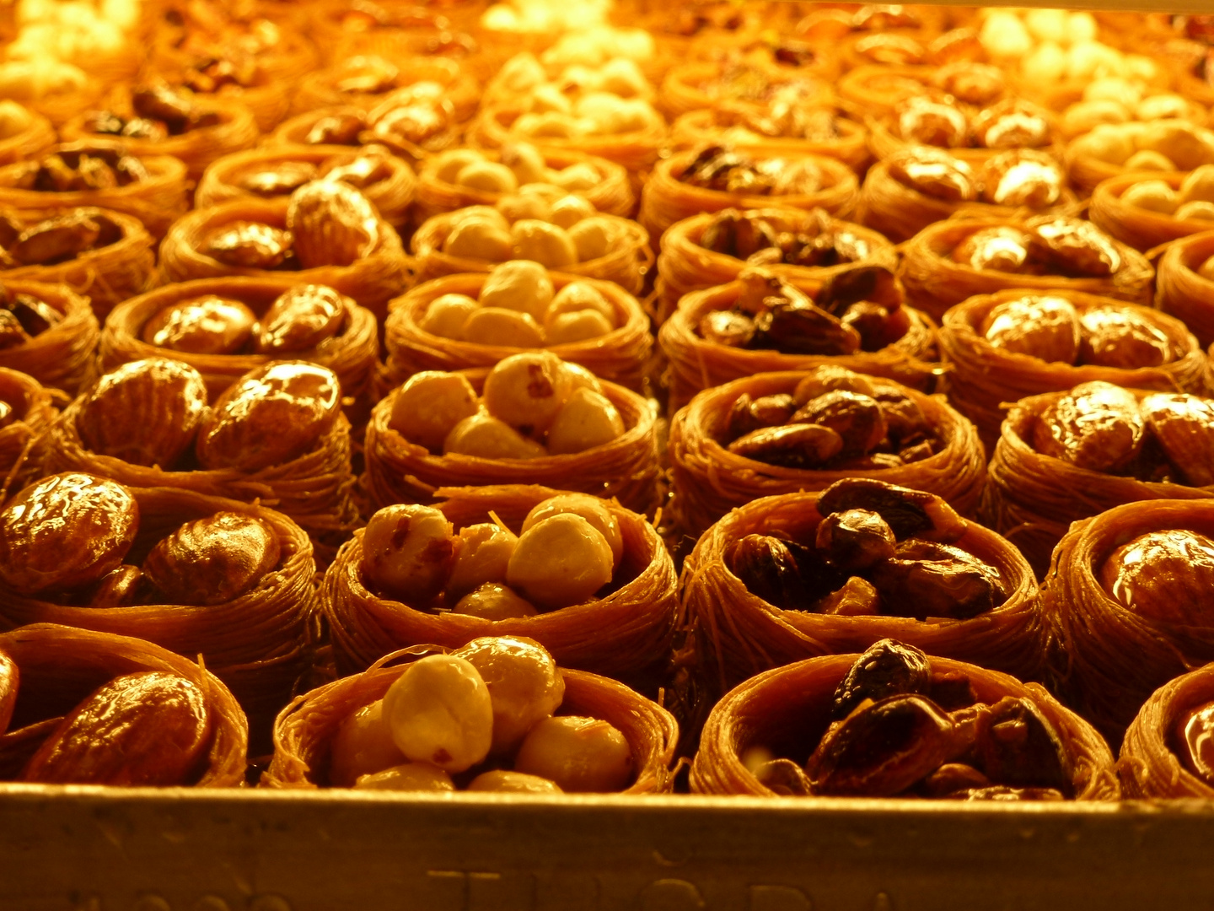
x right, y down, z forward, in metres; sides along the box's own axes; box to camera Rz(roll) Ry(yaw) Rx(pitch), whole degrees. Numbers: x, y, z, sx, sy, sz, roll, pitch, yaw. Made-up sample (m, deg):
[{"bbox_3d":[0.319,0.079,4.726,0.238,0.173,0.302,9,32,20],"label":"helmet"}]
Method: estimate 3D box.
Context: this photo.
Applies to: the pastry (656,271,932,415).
[{"bbox_3d":[0.035,-0.016,0.374,0.051,0.028,0.051,1,22,0],"label":"pastry"}]

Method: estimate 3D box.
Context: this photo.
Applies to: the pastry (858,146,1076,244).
[{"bbox_3d":[0.083,-0.056,0.464,0.050,0.029,0.050,0,24,0],"label":"pastry"}]

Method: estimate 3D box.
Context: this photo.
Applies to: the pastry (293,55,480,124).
[{"bbox_3d":[-0.063,-0.098,0.571,0.052,0.028,0.052,1,22,0],"label":"pastry"}]

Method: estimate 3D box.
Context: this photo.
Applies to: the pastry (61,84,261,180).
[{"bbox_3d":[-0.114,-0.077,0.516,0.050,0.029,0.050,1,22,0],"label":"pastry"}]

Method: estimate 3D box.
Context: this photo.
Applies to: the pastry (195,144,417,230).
[{"bbox_3d":[-0.070,-0.056,0.469,0.051,0.028,0.051,1,22,0],"label":"pastry"}]

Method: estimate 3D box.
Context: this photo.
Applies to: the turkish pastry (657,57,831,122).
[{"bbox_3d":[0.040,-0.098,0.576,0.049,0.026,0.049,1,22,0],"label":"turkish pastry"}]

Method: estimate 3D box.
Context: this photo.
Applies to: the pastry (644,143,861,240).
[{"bbox_3d":[0.033,-0.057,0.467,0.050,0.029,0.050,0,24,0],"label":"pastry"}]

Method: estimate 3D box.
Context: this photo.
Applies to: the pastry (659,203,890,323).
[{"bbox_3d":[0.036,-0.036,0.424,0.050,0.027,0.050,1,22,0],"label":"pastry"}]

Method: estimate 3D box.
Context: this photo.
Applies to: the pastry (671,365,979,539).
[{"bbox_3d":[0.036,0.004,0.327,0.051,0.028,0.051,1,22,0],"label":"pastry"}]

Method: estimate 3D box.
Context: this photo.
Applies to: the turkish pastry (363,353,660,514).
[{"bbox_3d":[-0.016,-0.001,0.337,0.050,0.032,0.050,0,24,0],"label":"turkish pastry"}]

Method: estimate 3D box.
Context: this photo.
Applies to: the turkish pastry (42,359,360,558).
[{"bbox_3d":[-0.067,0.001,0.332,0.050,0.032,0.050,0,24,0],"label":"turkish pastry"}]

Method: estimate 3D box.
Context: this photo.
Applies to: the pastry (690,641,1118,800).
[{"bbox_3d":[0.035,0.041,0.242,0.050,0.033,0.050,0,24,0],"label":"pastry"}]

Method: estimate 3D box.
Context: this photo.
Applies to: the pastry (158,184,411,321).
[{"bbox_3d":[-0.067,-0.038,0.420,0.050,0.033,0.050,0,24,0],"label":"pastry"}]

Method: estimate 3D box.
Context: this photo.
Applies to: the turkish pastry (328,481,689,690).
[{"bbox_3d":[-0.015,0.021,0.288,0.050,0.030,0.050,0,24,0],"label":"turkish pastry"}]

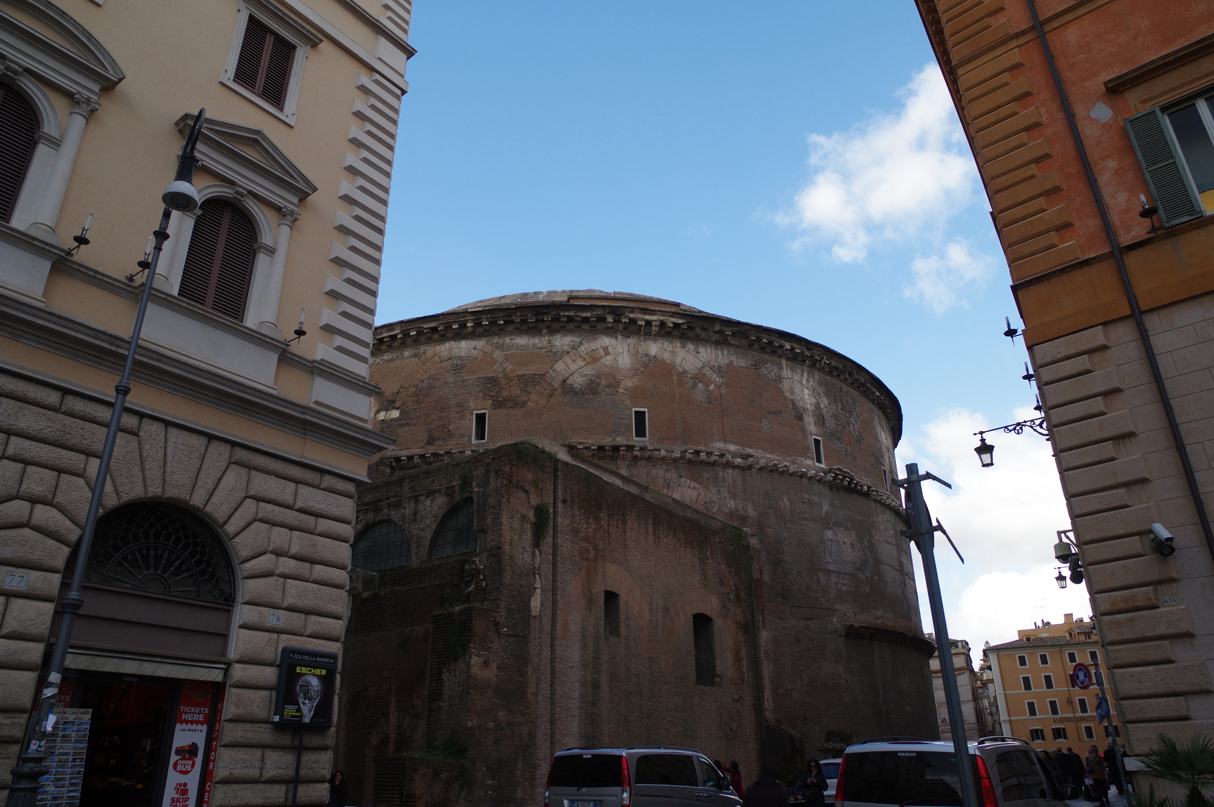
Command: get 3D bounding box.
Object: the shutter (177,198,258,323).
[{"bbox_3d":[-6.752,-2.572,14.223,0.150,2.271,1.206,-18,-29,33],"label":"shutter"}]

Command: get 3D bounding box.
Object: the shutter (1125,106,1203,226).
[{"bbox_3d":[9.200,-3.933,13.393,0.540,2.320,0.050,-20,-30,36],"label":"shutter"}]

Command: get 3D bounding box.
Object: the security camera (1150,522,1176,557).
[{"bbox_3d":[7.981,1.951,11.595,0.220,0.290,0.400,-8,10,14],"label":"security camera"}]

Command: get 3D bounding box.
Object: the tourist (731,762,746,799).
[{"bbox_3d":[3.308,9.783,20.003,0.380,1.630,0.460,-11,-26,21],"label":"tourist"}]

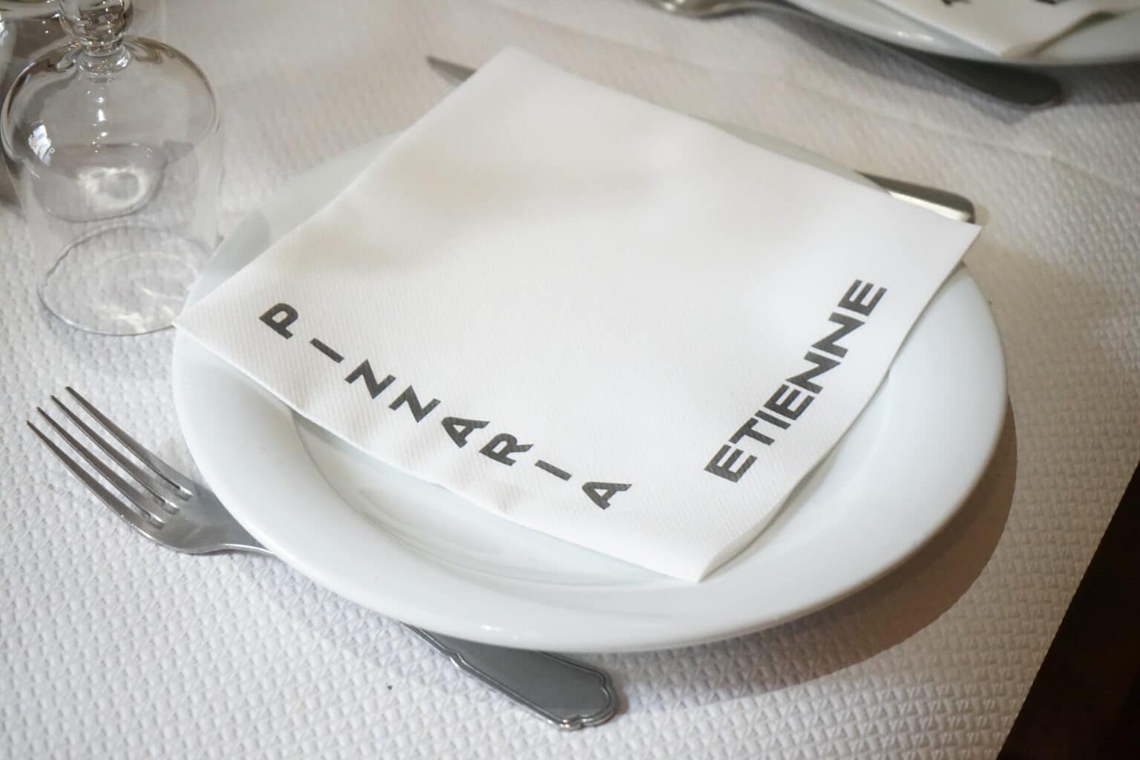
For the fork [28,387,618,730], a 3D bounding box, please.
[{"bbox_3d":[-0.076,0.052,0.651,0.203,0.024,0.026,21,45,22],"label":"fork"}]

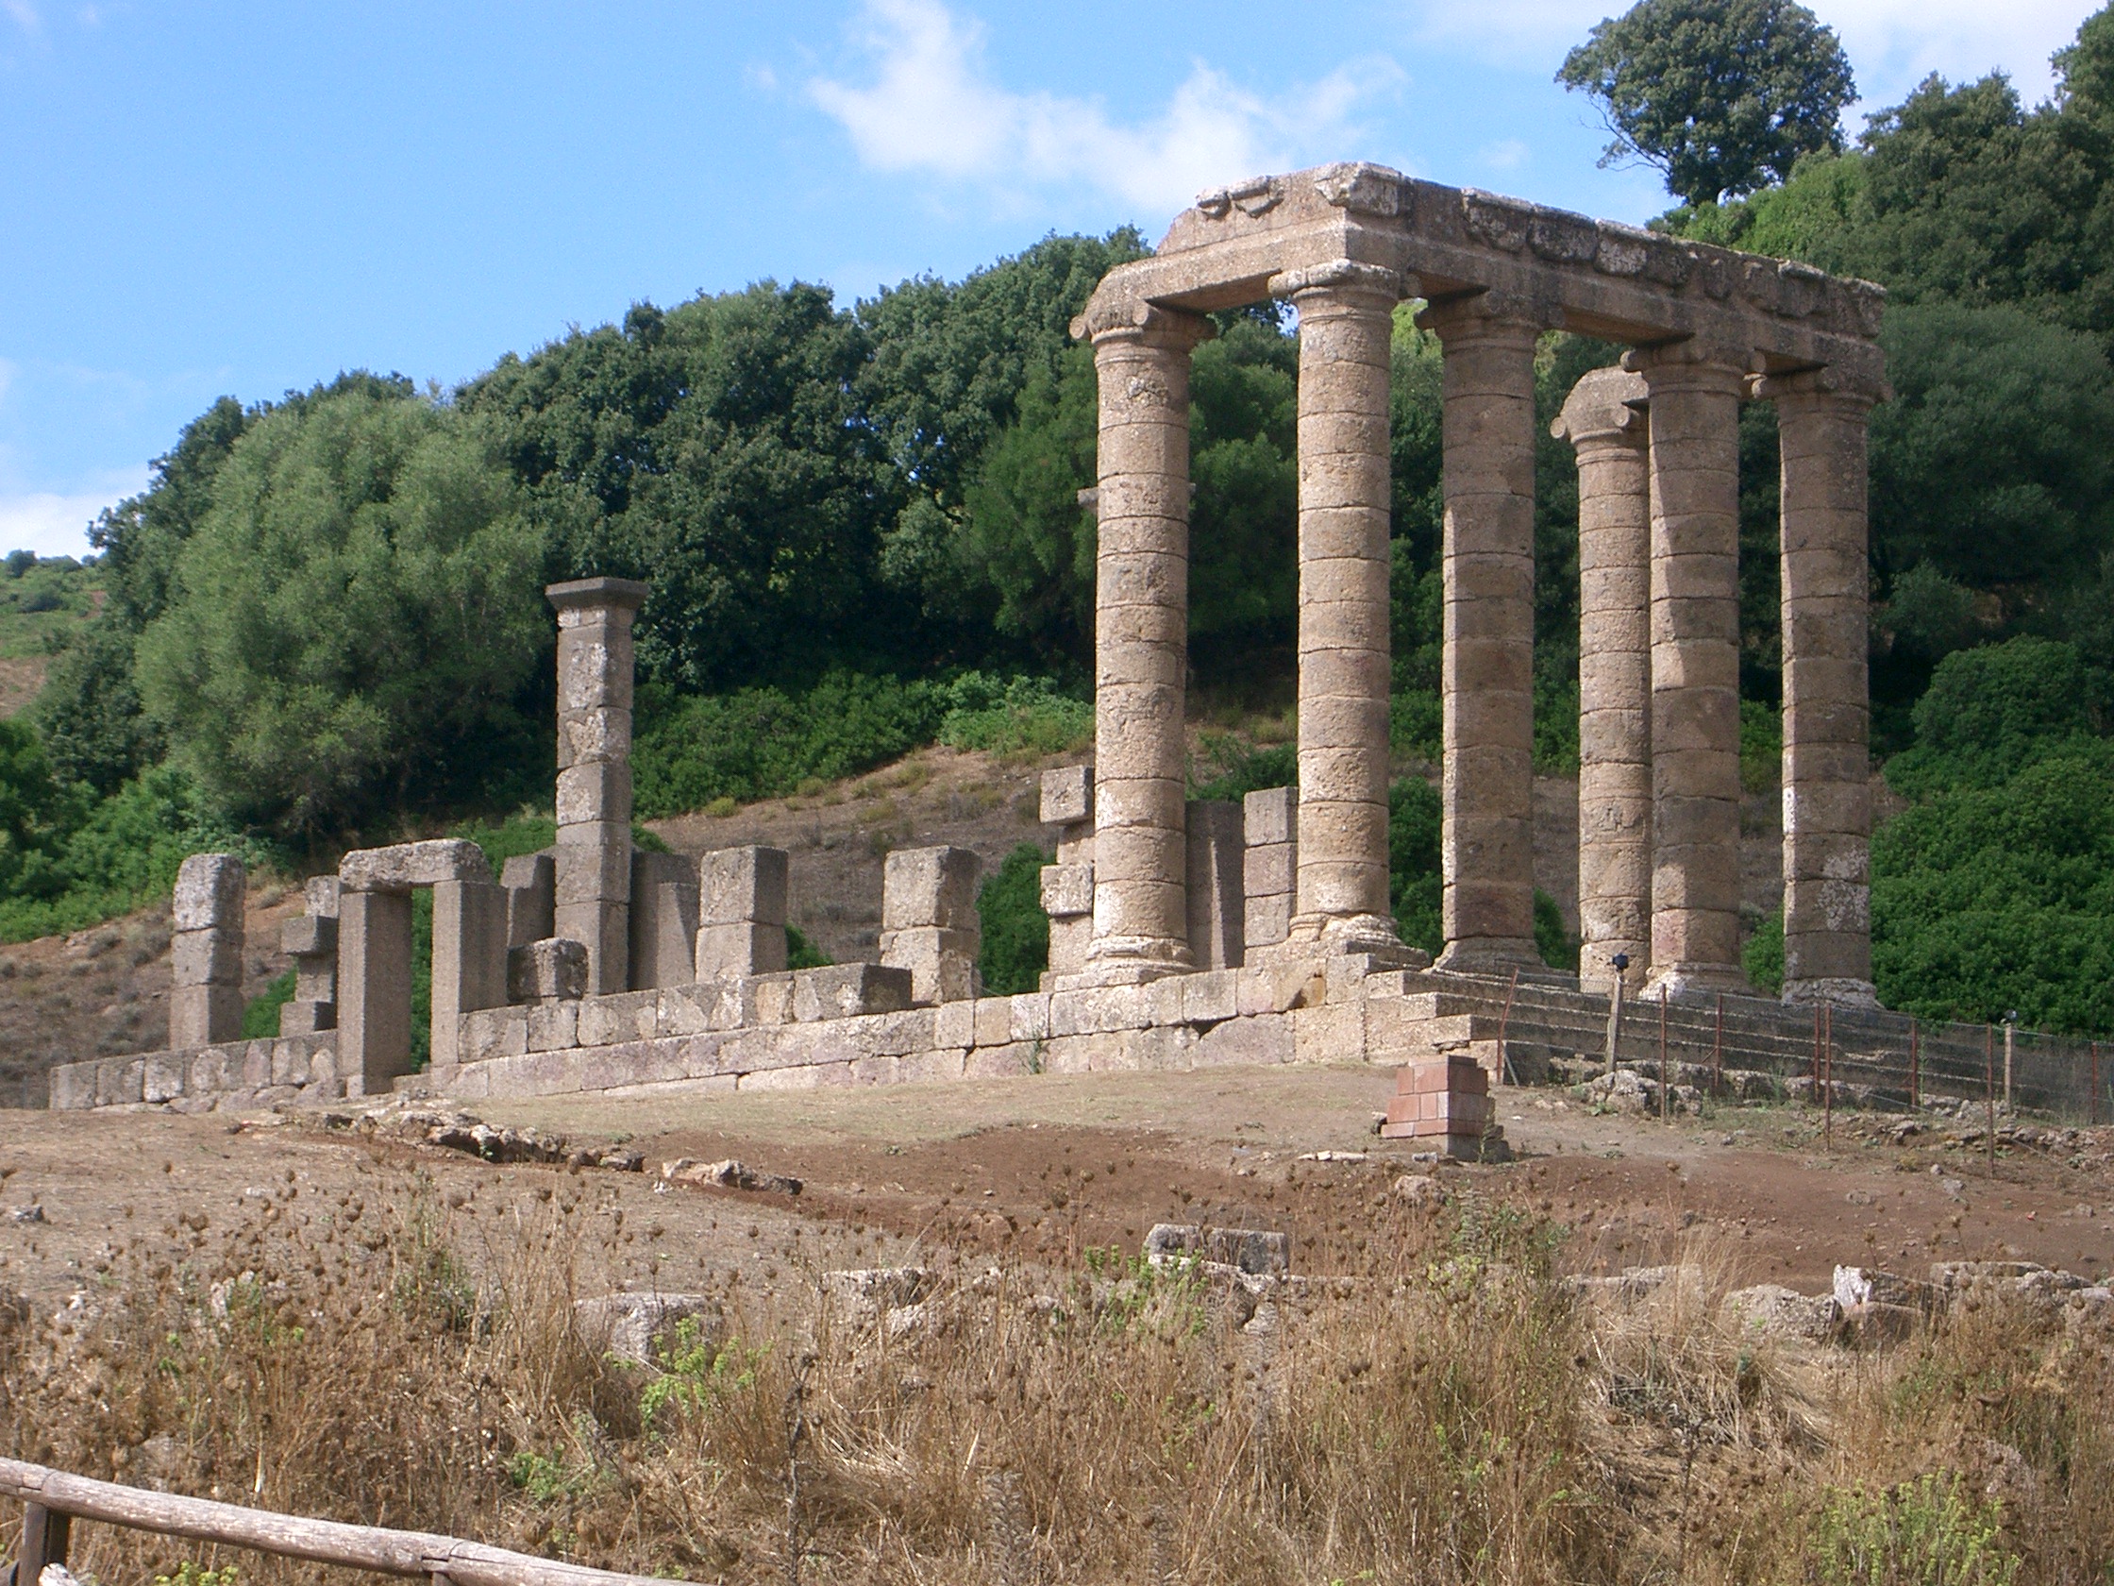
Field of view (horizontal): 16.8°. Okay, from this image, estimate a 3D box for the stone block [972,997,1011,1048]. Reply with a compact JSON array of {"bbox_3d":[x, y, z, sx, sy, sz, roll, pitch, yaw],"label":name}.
[{"bbox_3d":[-0.462,2.502,77.001,0.620,0.500,0.580,8,-11,-43],"label":"stone block"}]

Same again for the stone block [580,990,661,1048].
[{"bbox_3d":[-4.965,2.737,85.376,0.720,0.595,1.466,8,-12,-42],"label":"stone block"}]

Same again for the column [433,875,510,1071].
[{"bbox_3d":[-7.210,2.262,87.893,0.740,2.252,0.523,8,-12,-42],"label":"column"}]

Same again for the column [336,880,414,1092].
[{"bbox_3d":[-8.123,2.396,85.110,0.700,2.370,0.520,8,-11,-43],"label":"column"}]

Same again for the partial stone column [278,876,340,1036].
[{"bbox_3d":[-9.513,2.396,91.141,0.477,2.496,0.684,8,-12,-43],"label":"partial stone column"}]

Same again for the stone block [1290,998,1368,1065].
[{"bbox_3d":[3.155,2.620,76.566,0.650,0.622,1.093,8,-12,-42],"label":"stone block"}]

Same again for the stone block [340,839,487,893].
[{"bbox_3d":[-7.558,0.933,84.713,0.660,0.480,2.160,8,-11,-43],"label":"stone block"}]

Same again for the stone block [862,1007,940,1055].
[{"bbox_3d":[-1.559,2.677,79.847,0.547,0.429,1.232,8,-12,-43],"label":"stone block"}]

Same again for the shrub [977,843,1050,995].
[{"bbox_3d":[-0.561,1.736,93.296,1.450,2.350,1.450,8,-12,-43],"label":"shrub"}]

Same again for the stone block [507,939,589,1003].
[{"bbox_3d":[-5.970,2.135,84.073,0.520,0.680,0.880,8,-11,-43],"label":"stone block"}]

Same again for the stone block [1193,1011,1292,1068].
[{"bbox_3d":[2.251,2.726,77.526,0.650,0.565,1.553,8,-12,-42],"label":"stone block"}]

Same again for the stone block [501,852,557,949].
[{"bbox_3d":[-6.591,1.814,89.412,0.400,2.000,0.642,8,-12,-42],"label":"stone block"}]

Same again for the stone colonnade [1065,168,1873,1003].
[{"bbox_3d":[4.742,-1.794,78.328,9.020,8.460,4.340,8,-11,-43],"label":"stone colonnade"}]

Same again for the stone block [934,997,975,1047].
[{"bbox_3d":[-0.957,2.579,79.185,0.488,0.472,0.637,8,-12,-43],"label":"stone block"}]

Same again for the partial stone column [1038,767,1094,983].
[{"bbox_3d":[0.344,1.017,80.783,0.700,2.507,0.831,8,-12,-42],"label":"partial stone column"}]

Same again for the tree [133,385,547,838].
[{"bbox_3d":[-13.041,-3.230,130.000,7.300,8.000,7.100,0,-8,0],"label":"tree"}]

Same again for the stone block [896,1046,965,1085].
[{"bbox_3d":[-1.182,3.090,79.386,0.547,0.419,1.086,8,-12,-43],"label":"stone block"}]

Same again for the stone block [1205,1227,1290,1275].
[{"bbox_3d":[1.160,3.263,50.423,0.783,0.293,0.500,8,-12,-42],"label":"stone block"}]

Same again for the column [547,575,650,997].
[{"bbox_3d":[-5.520,0.139,85.376,0.697,5.291,1.061,8,-12,-43],"label":"column"}]

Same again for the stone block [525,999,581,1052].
[{"bbox_3d":[-5.714,2.785,84.234,0.586,0.541,0.924,8,-12,-43],"label":"stone block"}]

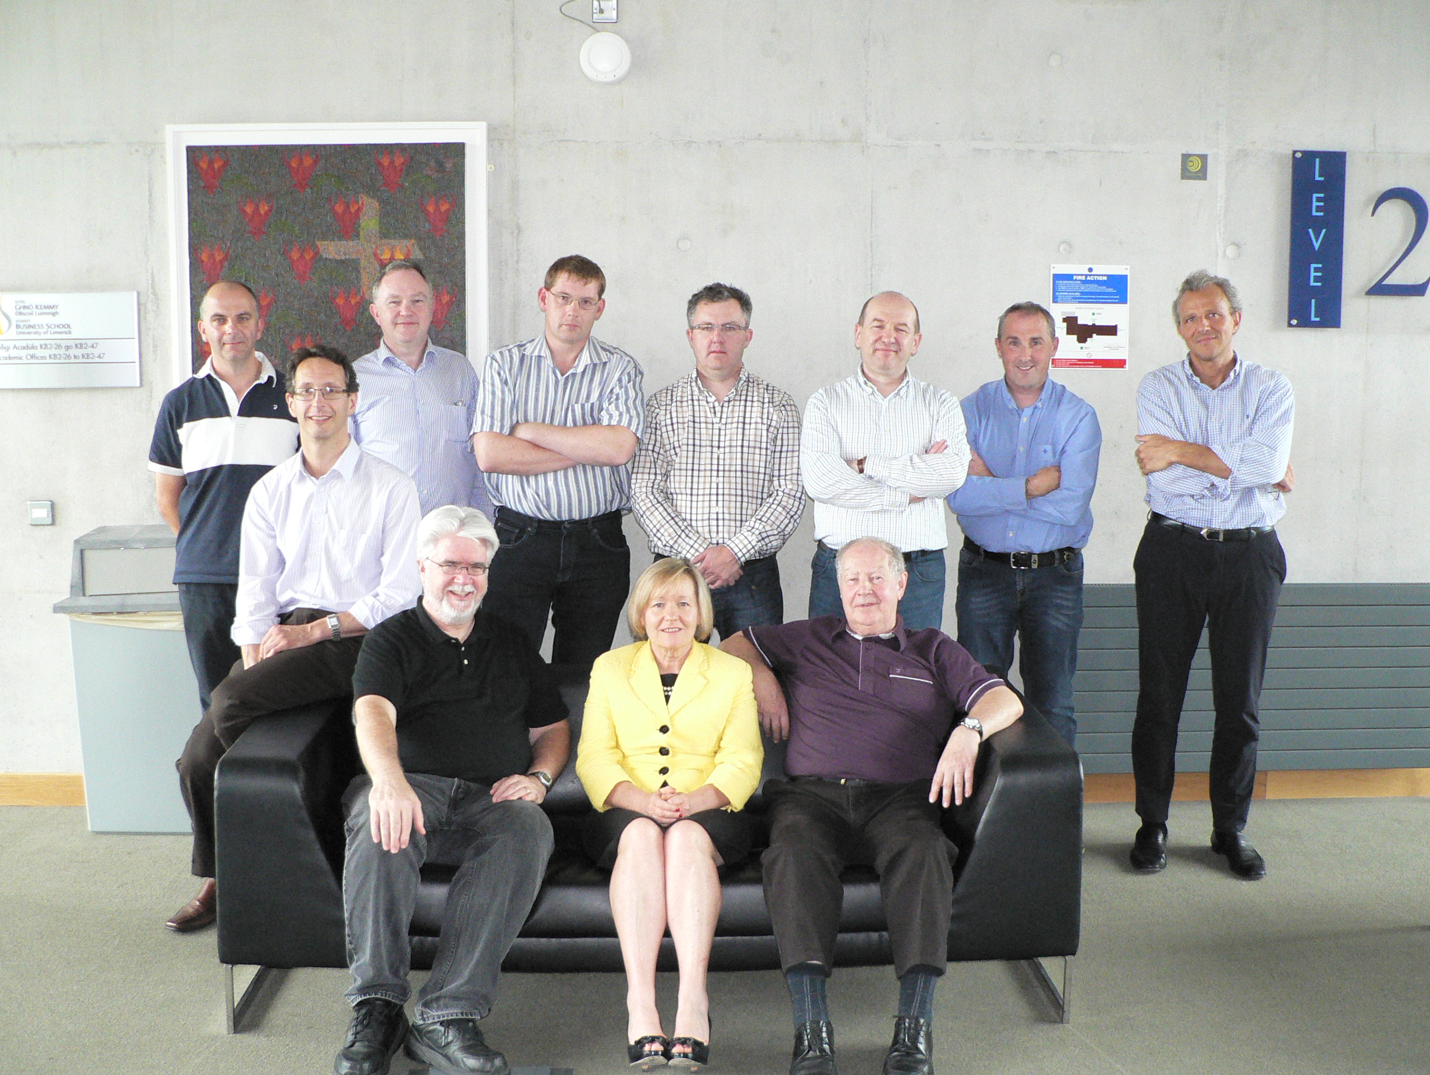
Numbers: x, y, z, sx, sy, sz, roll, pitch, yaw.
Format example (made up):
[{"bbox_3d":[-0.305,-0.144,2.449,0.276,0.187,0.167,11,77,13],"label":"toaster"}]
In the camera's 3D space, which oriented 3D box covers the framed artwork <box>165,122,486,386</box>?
[{"bbox_3d":[-1.301,-0.843,4.938,1.083,1.080,0.050,0,7,-2],"label":"framed artwork"}]

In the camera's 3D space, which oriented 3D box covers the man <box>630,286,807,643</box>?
[{"bbox_3d":[0.007,0.131,4.551,0.520,1.791,0.330,0,7,-2],"label":"man"}]

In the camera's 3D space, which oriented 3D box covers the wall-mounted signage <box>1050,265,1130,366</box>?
[{"bbox_3d":[1.283,-0.751,5.048,0.274,0.354,0.012,0,7,-2],"label":"wall-mounted signage"}]

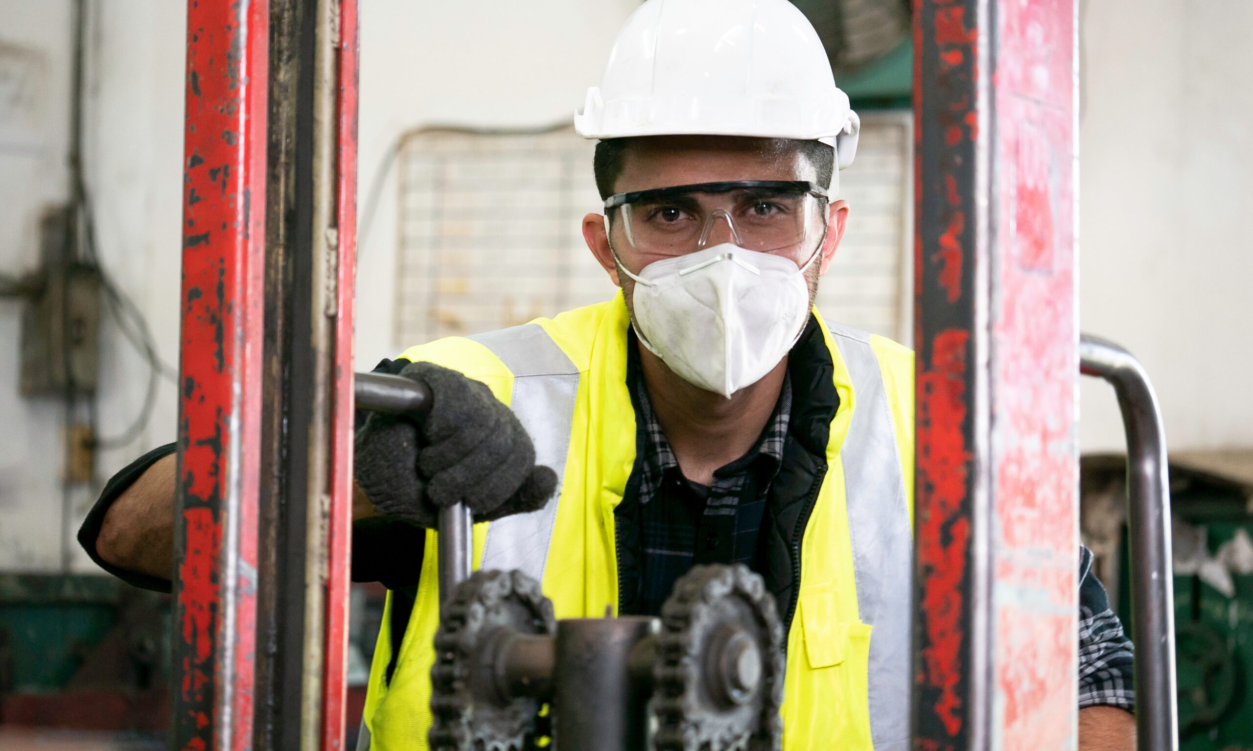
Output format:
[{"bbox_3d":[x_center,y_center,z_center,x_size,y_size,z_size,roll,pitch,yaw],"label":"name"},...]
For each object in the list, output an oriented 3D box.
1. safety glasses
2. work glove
[{"bbox_3d":[0.065,-0.111,3.125,0.160,0.055,0.150,-3,-1,-2],"label":"safety glasses"},{"bbox_3d":[-0.121,0.046,2.950,0.138,0.112,0.100,-4,-3,21],"label":"work glove"}]

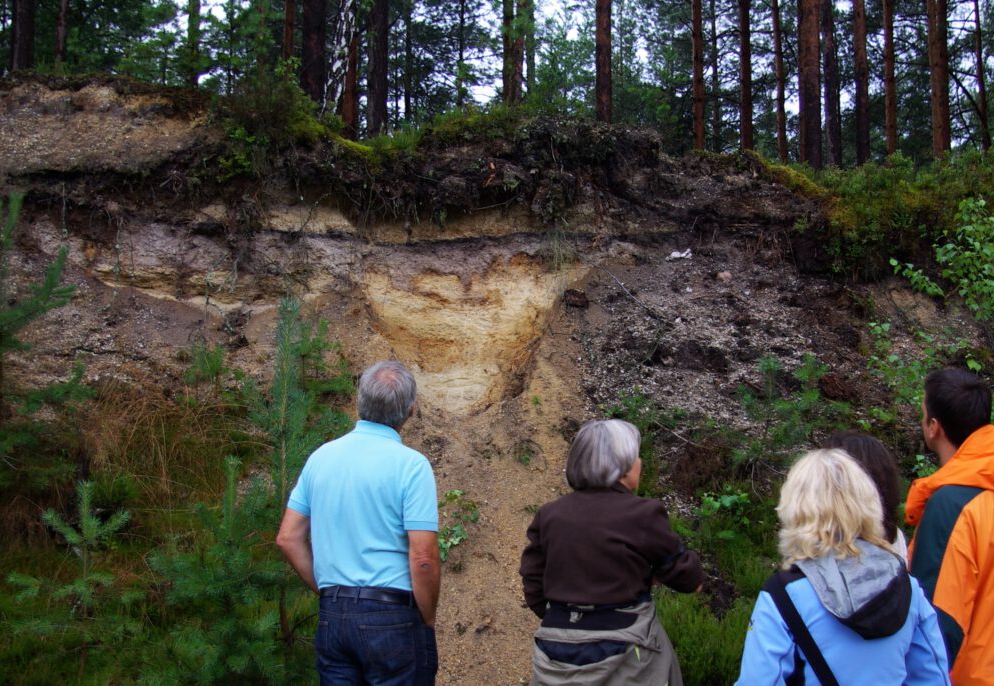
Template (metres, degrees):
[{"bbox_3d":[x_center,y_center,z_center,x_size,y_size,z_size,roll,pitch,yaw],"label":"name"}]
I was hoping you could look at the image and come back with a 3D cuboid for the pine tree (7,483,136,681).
[{"bbox_3d":[-2.010,1.120,4.600,0.600,0.920,0.600,0,-2,0],"label":"pine tree"}]

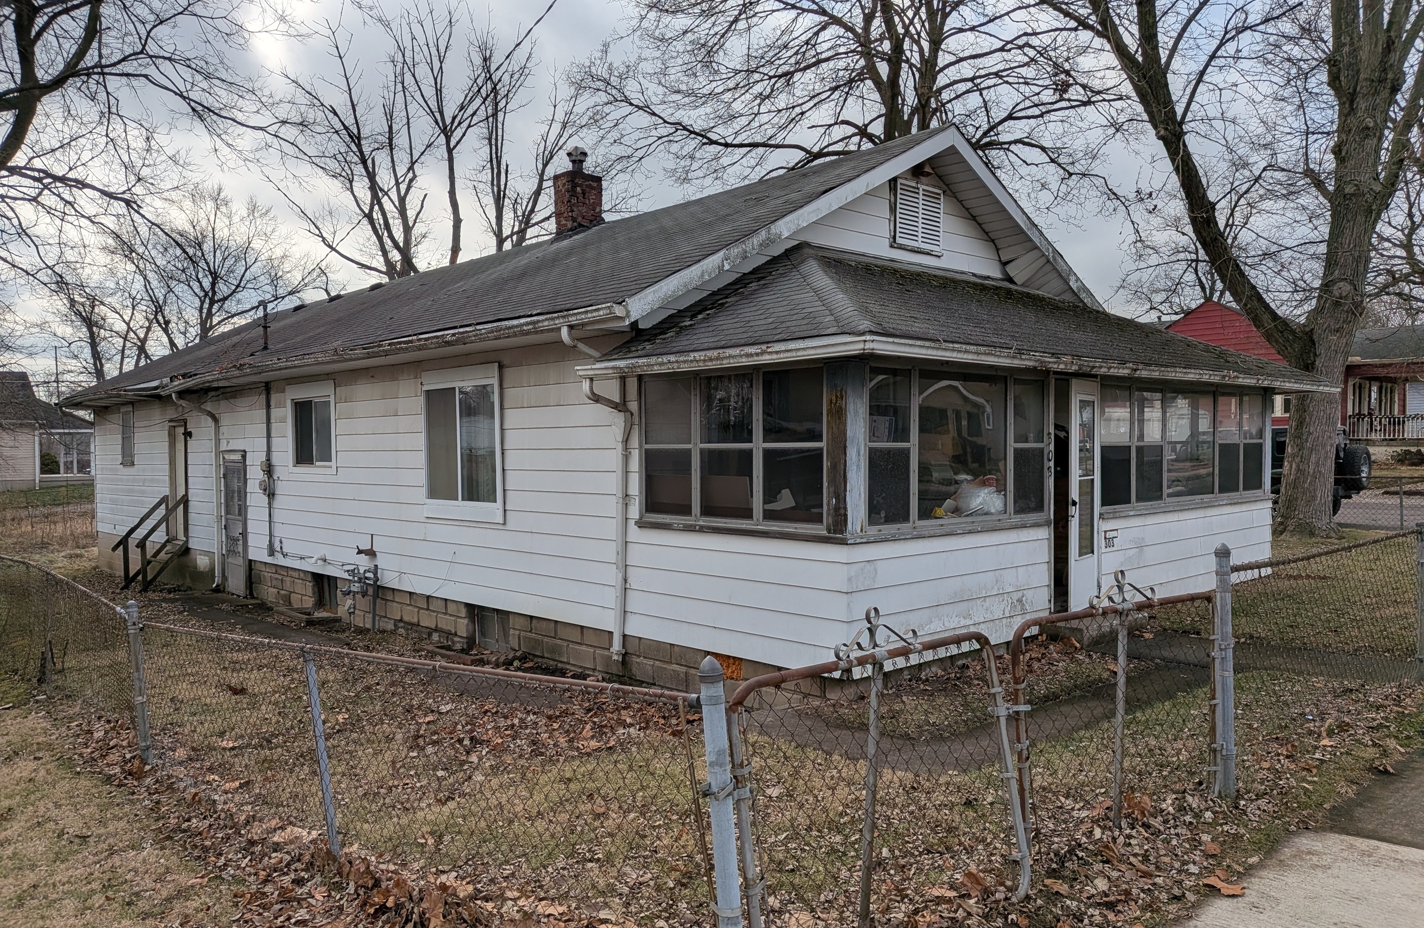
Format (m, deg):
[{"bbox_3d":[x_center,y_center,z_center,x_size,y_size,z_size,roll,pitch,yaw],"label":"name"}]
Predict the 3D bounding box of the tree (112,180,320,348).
[{"bbox_3d":[-22.615,-5.492,45.090,9.530,14.620,9.000,-1,1,-27],"label":"tree"}]

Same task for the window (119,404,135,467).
[{"bbox_3d":[-11.362,-0.547,19.172,0.090,1.160,0.820,-1,1,-45],"label":"window"}]

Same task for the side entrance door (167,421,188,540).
[{"bbox_3d":[-9.202,0.292,17.070,0.100,2.060,0.920,-1,1,-45],"label":"side entrance door"}]

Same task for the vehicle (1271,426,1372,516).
[{"bbox_3d":[10.217,0.108,18.931,1.780,1.800,4.000,-1,1,-45],"label":"vehicle"}]

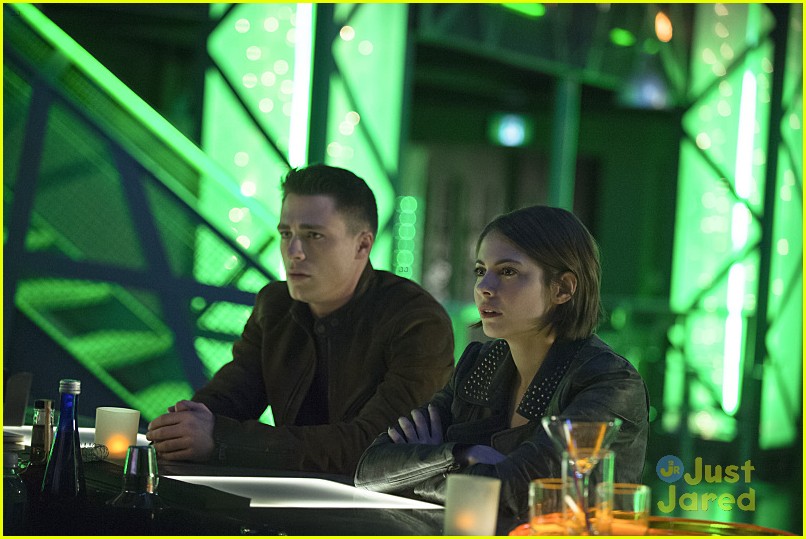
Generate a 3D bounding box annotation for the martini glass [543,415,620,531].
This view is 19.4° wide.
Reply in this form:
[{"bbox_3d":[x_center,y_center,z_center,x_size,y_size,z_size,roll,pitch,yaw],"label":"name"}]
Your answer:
[{"bbox_3d":[0.248,0.301,3.330,0.113,0.178,0.113,3,3,0],"label":"martini glass"}]

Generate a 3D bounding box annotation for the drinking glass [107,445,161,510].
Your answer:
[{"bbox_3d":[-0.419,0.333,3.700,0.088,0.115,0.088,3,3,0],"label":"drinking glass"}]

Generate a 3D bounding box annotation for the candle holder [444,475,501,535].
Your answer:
[{"bbox_3d":[0.098,0.343,3.380,0.076,0.087,0.076,3,3,0],"label":"candle holder"}]

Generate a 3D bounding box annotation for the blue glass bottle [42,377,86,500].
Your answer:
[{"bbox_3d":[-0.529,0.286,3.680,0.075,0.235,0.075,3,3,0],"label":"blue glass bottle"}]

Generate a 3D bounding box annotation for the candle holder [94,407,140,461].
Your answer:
[{"bbox_3d":[-0.495,0.287,4.080,0.075,0.086,0.075,3,3,0],"label":"candle holder"}]

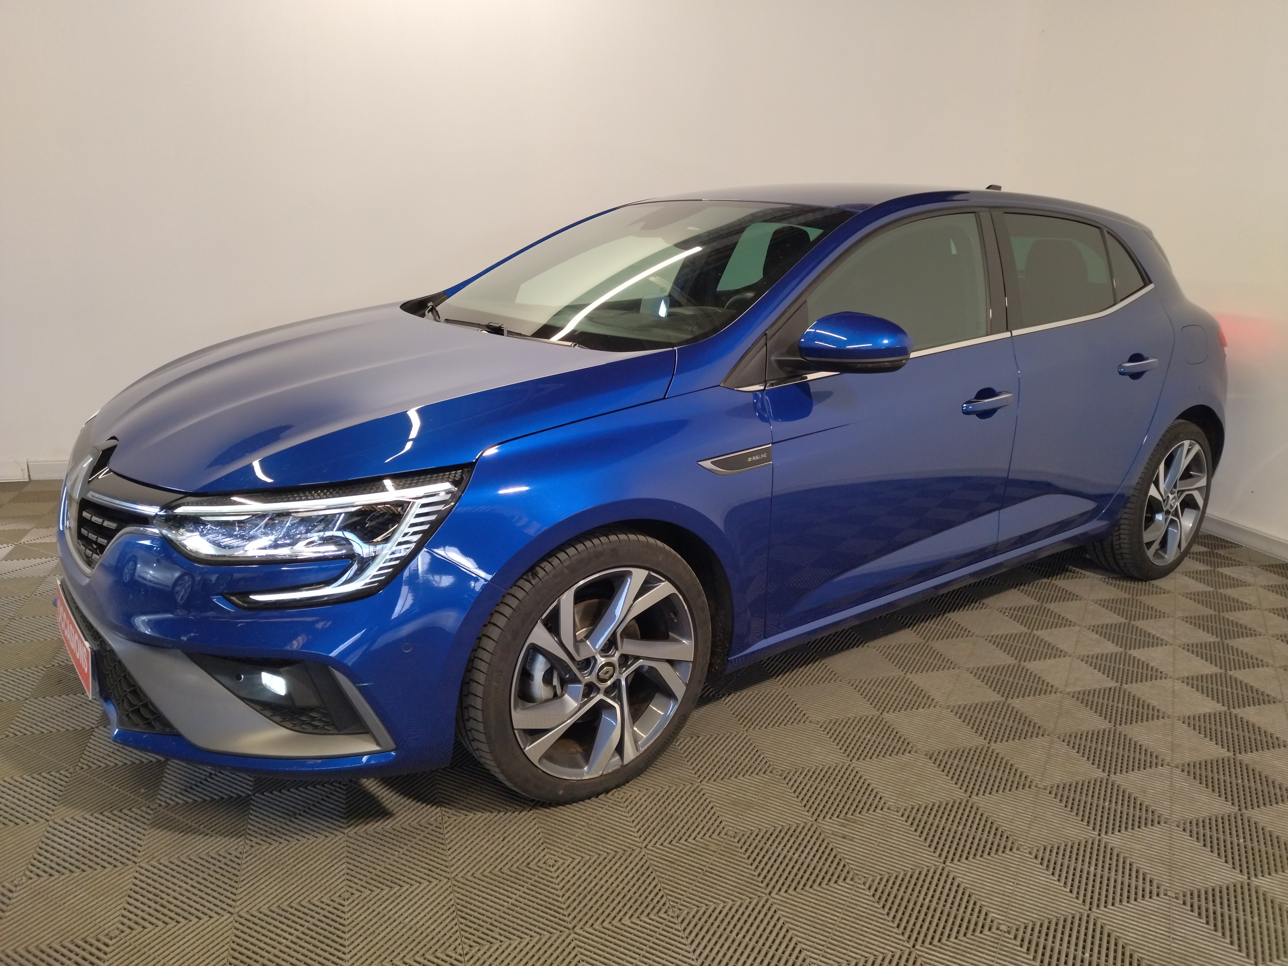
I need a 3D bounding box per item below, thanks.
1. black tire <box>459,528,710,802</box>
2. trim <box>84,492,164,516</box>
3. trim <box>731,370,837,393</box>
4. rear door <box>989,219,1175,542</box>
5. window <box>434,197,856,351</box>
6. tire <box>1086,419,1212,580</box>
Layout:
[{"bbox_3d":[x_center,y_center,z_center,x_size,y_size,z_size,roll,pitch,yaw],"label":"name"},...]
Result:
[{"bbox_3d":[-0.147,0.392,2.303,0.635,0.635,0.230,-9,19,-36],"label":"black tire"},{"bbox_3d":[-1.099,0.041,2.113,0.342,0.035,0.050,8,16,37],"label":"trim"},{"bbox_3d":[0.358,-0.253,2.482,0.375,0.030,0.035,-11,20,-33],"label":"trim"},{"bbox_3d":[1.441,-0.357,3.437,1.060,1.090,0.340,-9,20,-37],"label":"rear door"},{"bbox_3d":[-0.035,-0.677,3.109,0.980,0.120,1.380,-36,34,-25],"label":"window"},{"bbox_3d":[1.956,0.052,3.911,0.635,0.635,0.235,-9,20,-37],"label":"tire"}]

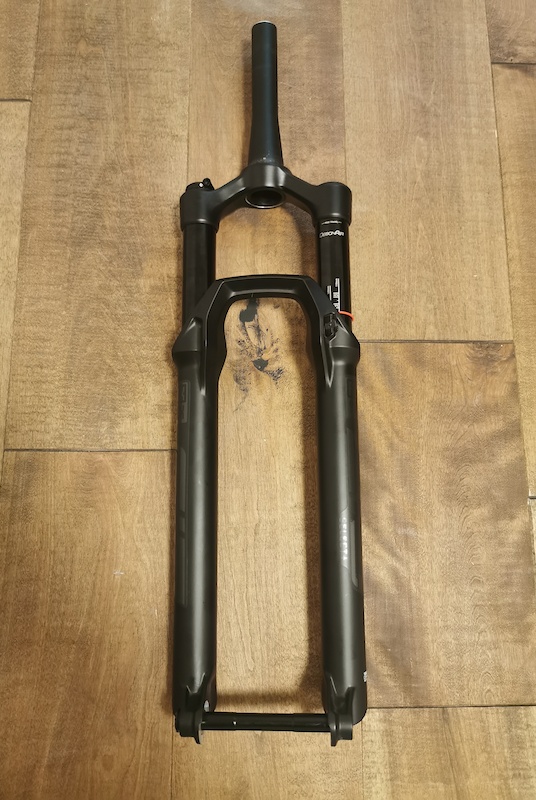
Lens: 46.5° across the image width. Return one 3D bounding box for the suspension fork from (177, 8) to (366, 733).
[{"bbox_3d":[-0.001,-0.056,0.632,0.190,0.100,0.737,-1,80,4],"label":"suspension fork"}]

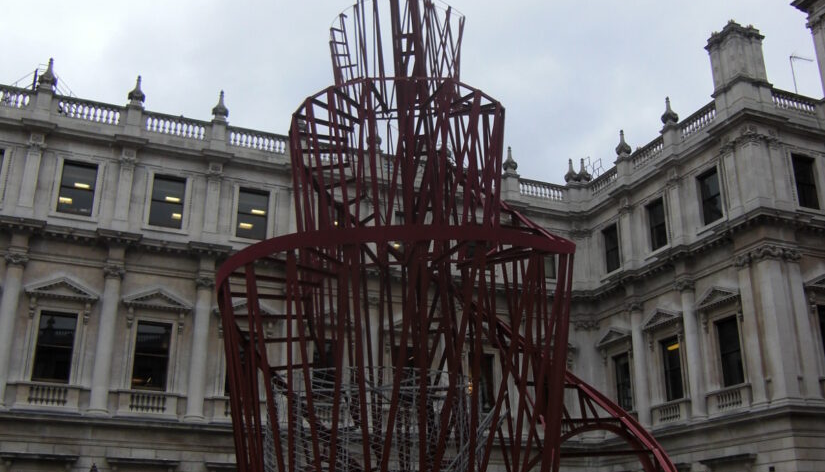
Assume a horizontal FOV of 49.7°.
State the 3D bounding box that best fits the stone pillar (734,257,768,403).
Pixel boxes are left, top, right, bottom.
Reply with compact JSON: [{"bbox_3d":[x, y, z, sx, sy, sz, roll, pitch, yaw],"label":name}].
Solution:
[{"bbox_3d":[10.892,3.036,28.597,0.400,4.795,0.696,9,-22,-21],"label":"stone pillar"}]

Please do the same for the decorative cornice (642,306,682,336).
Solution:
[{"bbox_3d":[9.337,3.058,33.259,0.356,0.759,2.356,8,-22,-22],"label":"decorative cornice"}]

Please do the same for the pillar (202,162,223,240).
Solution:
[{"bbox_3d":[-7.370,-1.273,32.927,0.527,3.038,0.300,8,-22,-22],"label":"pillar"}]

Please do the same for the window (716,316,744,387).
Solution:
[{"bbox_3d":[10.680,3.893,29.938,0.200,2.263,1.060,9,-22,-21],"label":"window"}]

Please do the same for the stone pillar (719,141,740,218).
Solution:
[{"bbox_3d":[11.151,-1.997,31.002,0.300,2.914,0.511,8,-22,-22],"label":"stone pillar"}]

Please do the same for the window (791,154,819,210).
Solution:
[{"bbox_3d":[13.163,-1.790,29.765,1.080,1.921,0.200,8,-22,-22],"label":"window"}]

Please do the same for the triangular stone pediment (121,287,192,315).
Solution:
[{"bbox_3d":[-8.775,2.194,30.732,2.262,0.654,0.450,9,-22,-21],"label":"triangular stone pediment"}]

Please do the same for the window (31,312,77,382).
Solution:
[{"bbox_3d":[-11.348,3.534,28.206,1.130,2.309,0.200,8,-22,-22],"label":"window"}]

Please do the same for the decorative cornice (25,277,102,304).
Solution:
[{"bbox_3d":[-11.637,1.766,29.652,2.347,0.766,0.381,8,-22,-22],"label":"decorative cornice"}]

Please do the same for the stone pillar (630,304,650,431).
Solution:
[{"bbox_3d":[8.722,4.889,33.829,0.650,4.913,0.620,8,-22,-22],"label":"stone pillar"}]

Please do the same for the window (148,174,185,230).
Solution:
[{"bbox_3d":[-8.917,-1.225,32.452,1.153,1.978,0.220,8,-22,-22],"label":"window"}]

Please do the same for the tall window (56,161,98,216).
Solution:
[{"bbox_3d":[-11.770,-1.649,31.282,1.159,1.978,0.220,8,-22,-22],"label":"tall window"}]

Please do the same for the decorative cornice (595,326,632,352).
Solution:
[{"bbox_3d":[8.076,4.168,35.663,0.450,0.700,2.250,9,-22,-21],"label":"decorative cornice"}]

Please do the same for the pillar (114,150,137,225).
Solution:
[{"bbox_3d":[-10.266,-1.687,31.735,0.527,3.038,0.300,8,-22,-22],"label":"pillar"}]

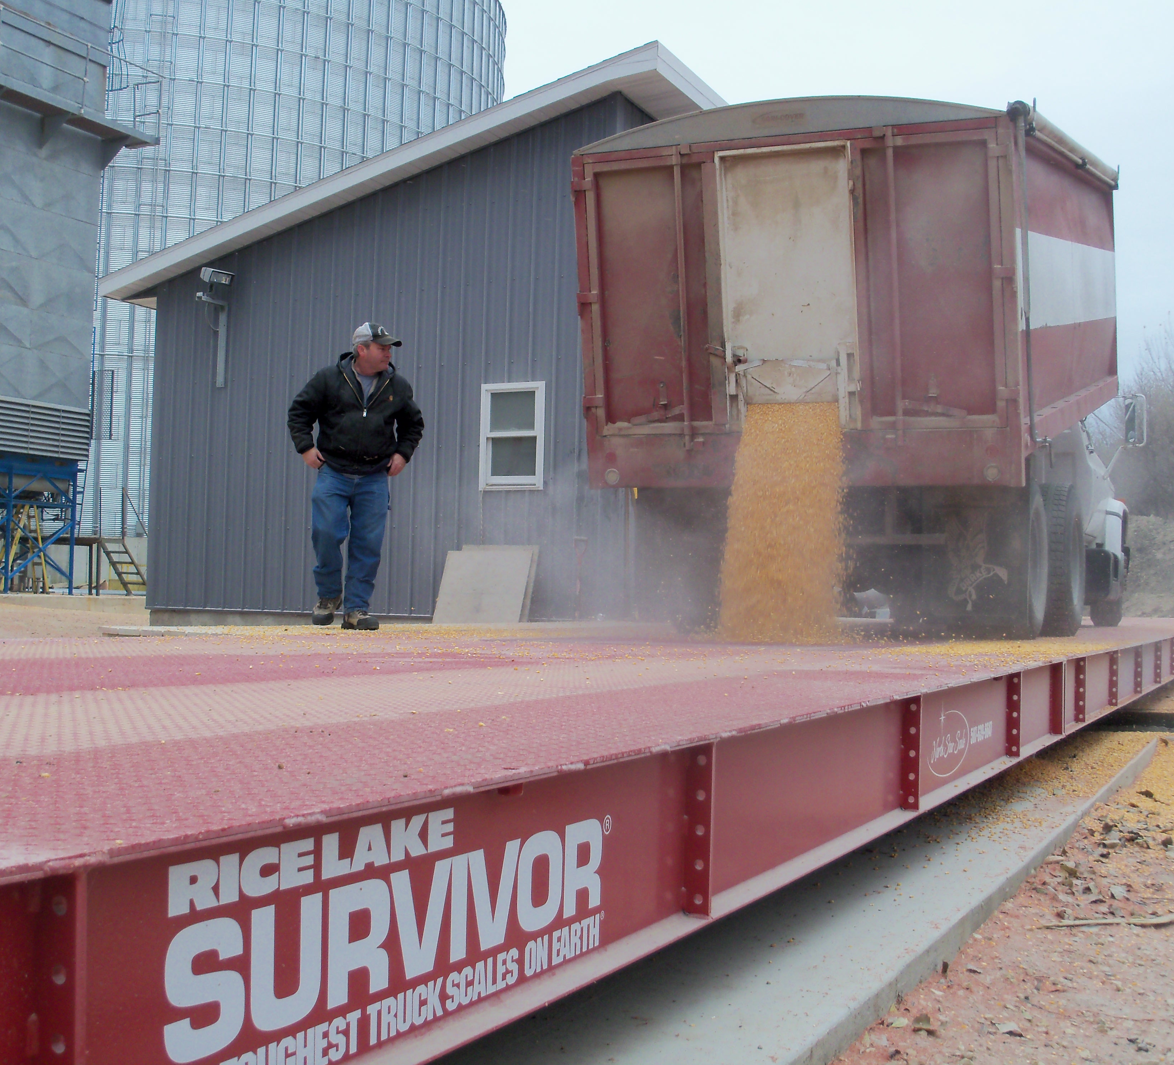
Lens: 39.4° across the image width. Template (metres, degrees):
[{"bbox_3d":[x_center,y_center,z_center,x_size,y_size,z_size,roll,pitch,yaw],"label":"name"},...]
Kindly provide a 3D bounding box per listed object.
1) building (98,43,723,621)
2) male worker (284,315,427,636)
[{"bbox_3d":[-0.840,-1.471,17.760,5.800,5.080,6.500,0,-2,23],"label":"building"},{"bbox_3d":[-1.339,-0.328,9.520,0.750,1.780,0.460,2,-2,-16],"label":"male worker"}]

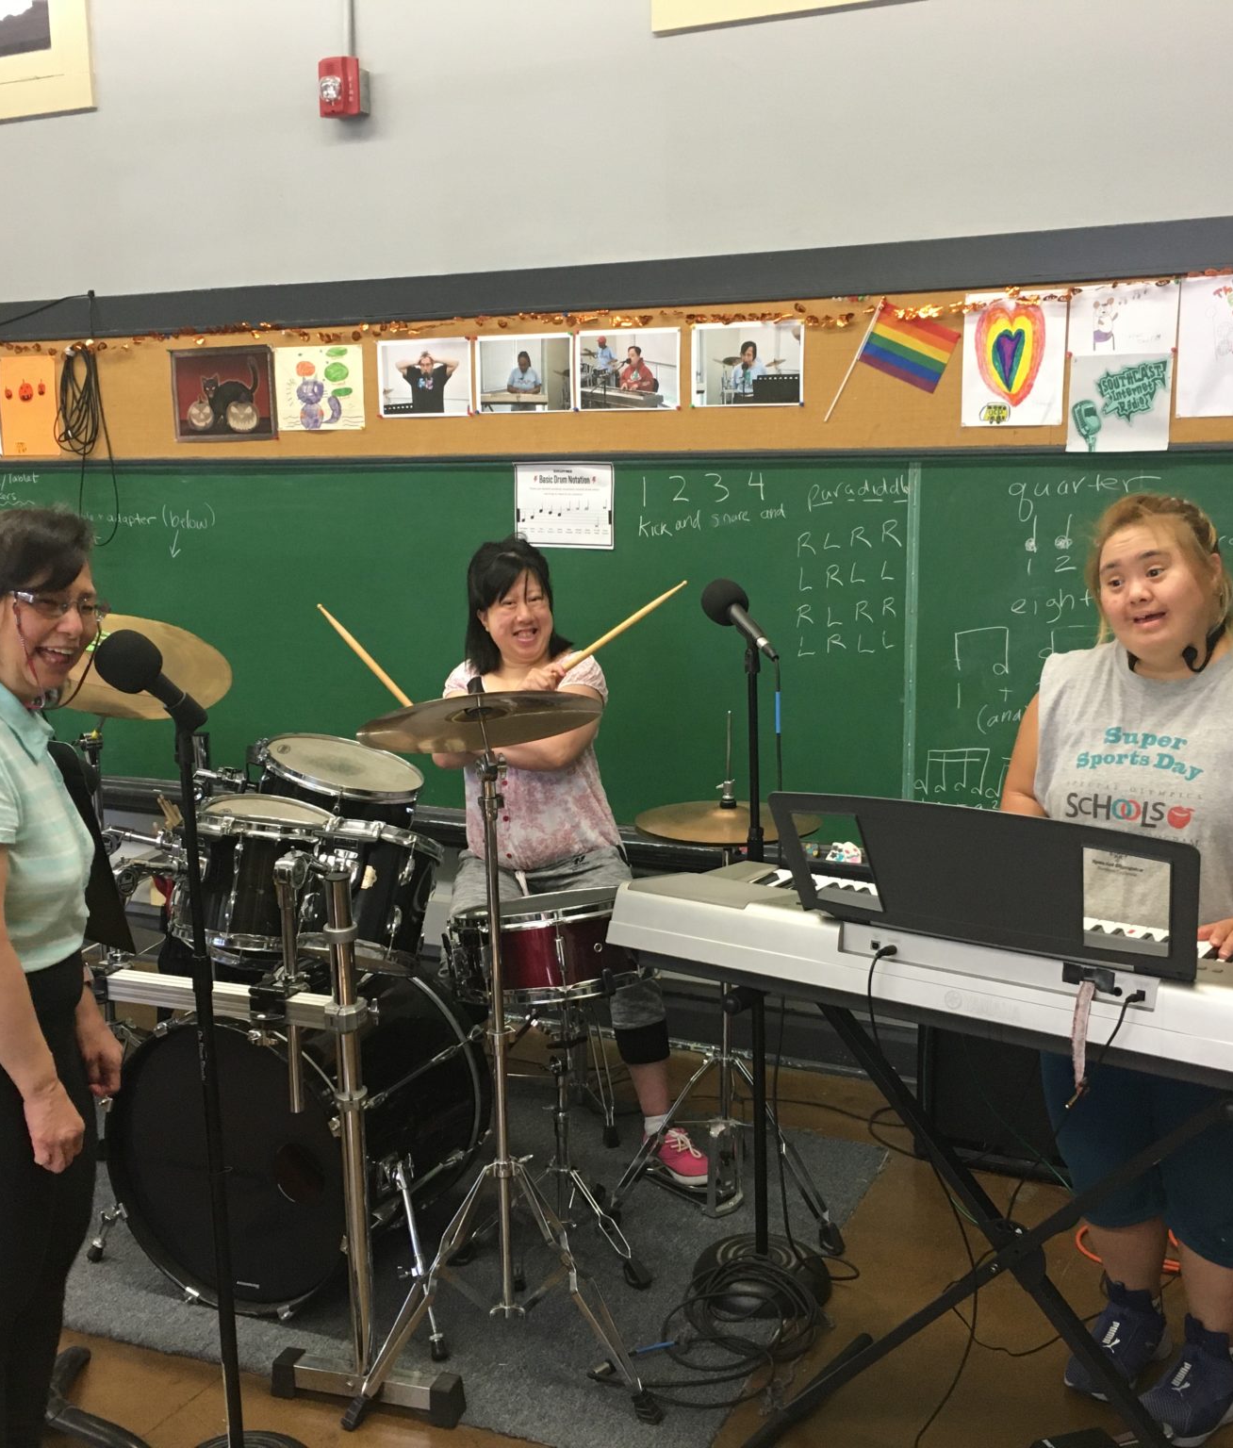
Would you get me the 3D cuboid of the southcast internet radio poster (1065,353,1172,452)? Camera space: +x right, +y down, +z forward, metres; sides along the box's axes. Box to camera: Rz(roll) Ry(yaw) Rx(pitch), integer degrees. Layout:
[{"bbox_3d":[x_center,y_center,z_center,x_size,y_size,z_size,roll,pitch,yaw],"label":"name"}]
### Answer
[{"bbox_3d":[1.052,-0.671,3.385,0.208,0.199,0.008,4,11,25],"label":"southcast internet radio poster"}]

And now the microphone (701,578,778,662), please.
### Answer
[{"bbox_3d":[0.212,-0.176,2.745,0.078,0.078,0.185,-11,52,-44],"label":"microphone"}]

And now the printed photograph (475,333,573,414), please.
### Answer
[{"bbox_3d":[-0.228,-0.861,3.974,0.264,0.184,0.008,4,11,25],"label":"printed photograph"}]

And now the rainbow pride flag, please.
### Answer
[{"bbox_3d":[0.640,-0.822,3.531,0.192,0.128,0.012,28,20,19],"label":"rainbow pride flag"}]

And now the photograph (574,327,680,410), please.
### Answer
[{"bbox_3d":[0.028,-0.843,3.853,0.270,0.185,0.008,4,11,25],"label":"photograph"}]

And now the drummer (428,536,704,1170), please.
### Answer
[{"bbox_3d":[-0.066,0.252,3.514,0.570,1.320,0.640,2,10,17],"label":"drummer"}]

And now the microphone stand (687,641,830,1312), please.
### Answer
[{"bbox_3d":[0.255,0.429,2.811,0.255,1.160,0.255,-1,9,0],"label":"microphone stand"}]

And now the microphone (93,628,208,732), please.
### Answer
[{"bbox_3d":[-0.597,-0.057,2.080,0.085,0.085,0.182,8,-26,44],"label":"microphone"}]

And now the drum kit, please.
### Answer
[{"bbox_3d":[-0.484,0.430,2.917,1.500,1.120,0.910,4,11,27],"label":"drum kit"}]

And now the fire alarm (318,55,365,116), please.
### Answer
[{"bbox_3d":[-0.678,-1.575,4.012,0.120,0.140,0.060,4,10,25],"label":"fire alarm"}]

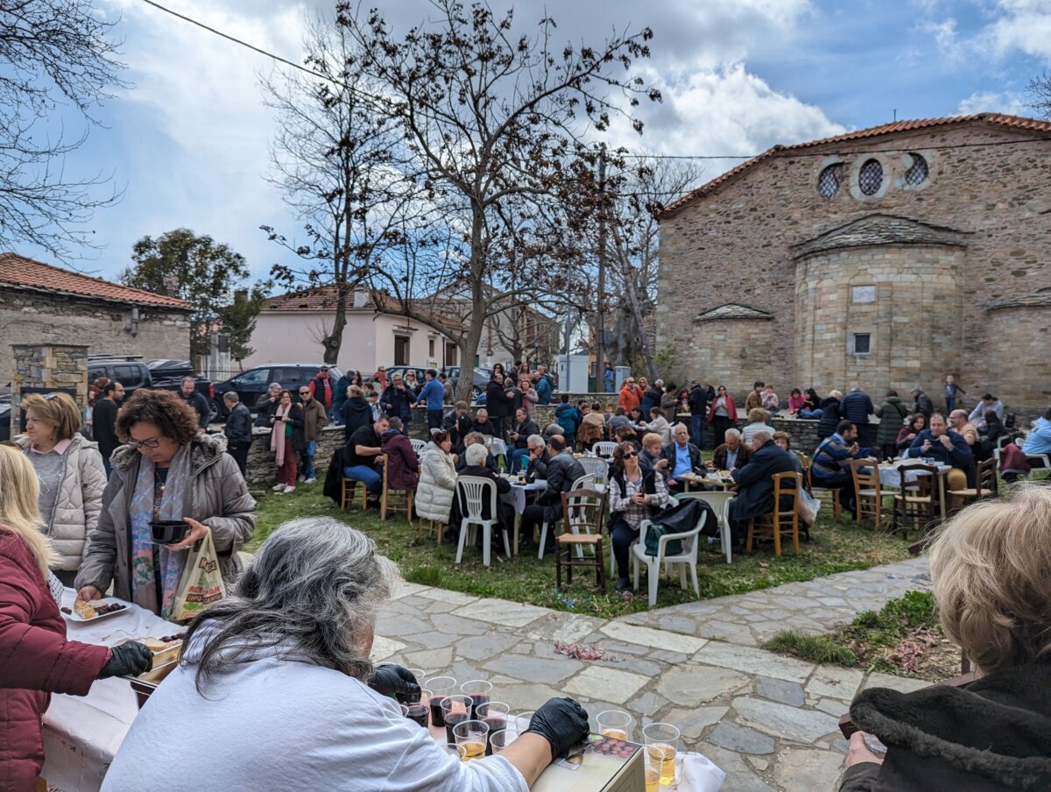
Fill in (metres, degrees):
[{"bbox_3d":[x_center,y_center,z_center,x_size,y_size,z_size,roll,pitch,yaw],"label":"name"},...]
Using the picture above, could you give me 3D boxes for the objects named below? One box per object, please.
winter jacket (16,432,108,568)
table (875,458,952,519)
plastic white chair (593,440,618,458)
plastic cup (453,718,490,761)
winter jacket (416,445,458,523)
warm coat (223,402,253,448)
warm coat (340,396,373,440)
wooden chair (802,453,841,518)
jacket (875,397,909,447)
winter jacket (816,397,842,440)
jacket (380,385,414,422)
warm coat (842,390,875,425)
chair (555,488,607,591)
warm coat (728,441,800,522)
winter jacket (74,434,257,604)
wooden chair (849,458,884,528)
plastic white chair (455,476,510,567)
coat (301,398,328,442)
[{"bbox_3d":[-2.300,0.515,3.500,0.480,0.670,0.330,1,1,6],"label":"winter jacket"},{"bbox_3d":[5.330,1.357,10.150,1.100,0.740,0.800,-1,3,-45],"label":"table"},{"bbox_3d":[1.290,1.160,11.450,0.480,0.860,0.540,1,1,3],"label":"plastic white chair"},{"bbox_3d":[-0.116,0.762,1.555,0.077,0.105,0.077,0,2,0],"label":"plastic cup"},{"bbox_3d":[-1.020,0.985,8.350,0.480,0.910,0.480,0,1,-26],"label":"winter jacket"},{"bbox_3d":[-4.670,0.450,11.850,0.400,0.720,0.480,0,1,6],"label":"warm coat"},{"bbox_3d":[-3.003,0.413,13.000,0.570,0.800,0.400,0,2,-14],"label":"warm coat"},{"bbox_3d":[4.020,1.230,9.900,0.450,0.860,0.430,1,1,12],"label":"wooden chair"},{"bbox_3d":[6.750,0.470,13.450,0.600,0.940,0.420,1,1,19],"label":"jacket"},{"bbox_3d":[7.277,0.525,17.500,0.580,1.020,0.480,2,2,27],"label":"winter jacket"},{"bbox_3d":[-2.340,0.150,13.300,0.600,0.720,0.400,1,1,-7],"label":"jacket"},{"bbox_3d":[6.944,0.236,15.315,0.660,0.730,0.420,1,2,22],"label":"warm coat"},{"bbox_3d":[0.541,1.312,6.750,0.430,0.890,0.460,1,1,11],"label":"chair"},{"bbox_3d":[2.641,0.865,8.032,0.580,0.880,0.600,-1,3,-45],"label":"warm coat"},{"bbox_3d":[-1.280,0.530,2.680,0.610,0.800,0.450,0,1,-10],"label":"winter jacket"},{"bbox_3d":[4.448,1.236,9.374,0.440,0.880,0.420,0,2,-26],"label":"wooden chair"},{"bbox_3d":[-0.439,1.281,7.520,0.460,0.880,0.530,1,1,23],"label":"plastic white chair"},{"bbox_3d":[-3.767,0.410,12.820,0.560,0.760,0.360,1,2,12],"label":"coat"}]

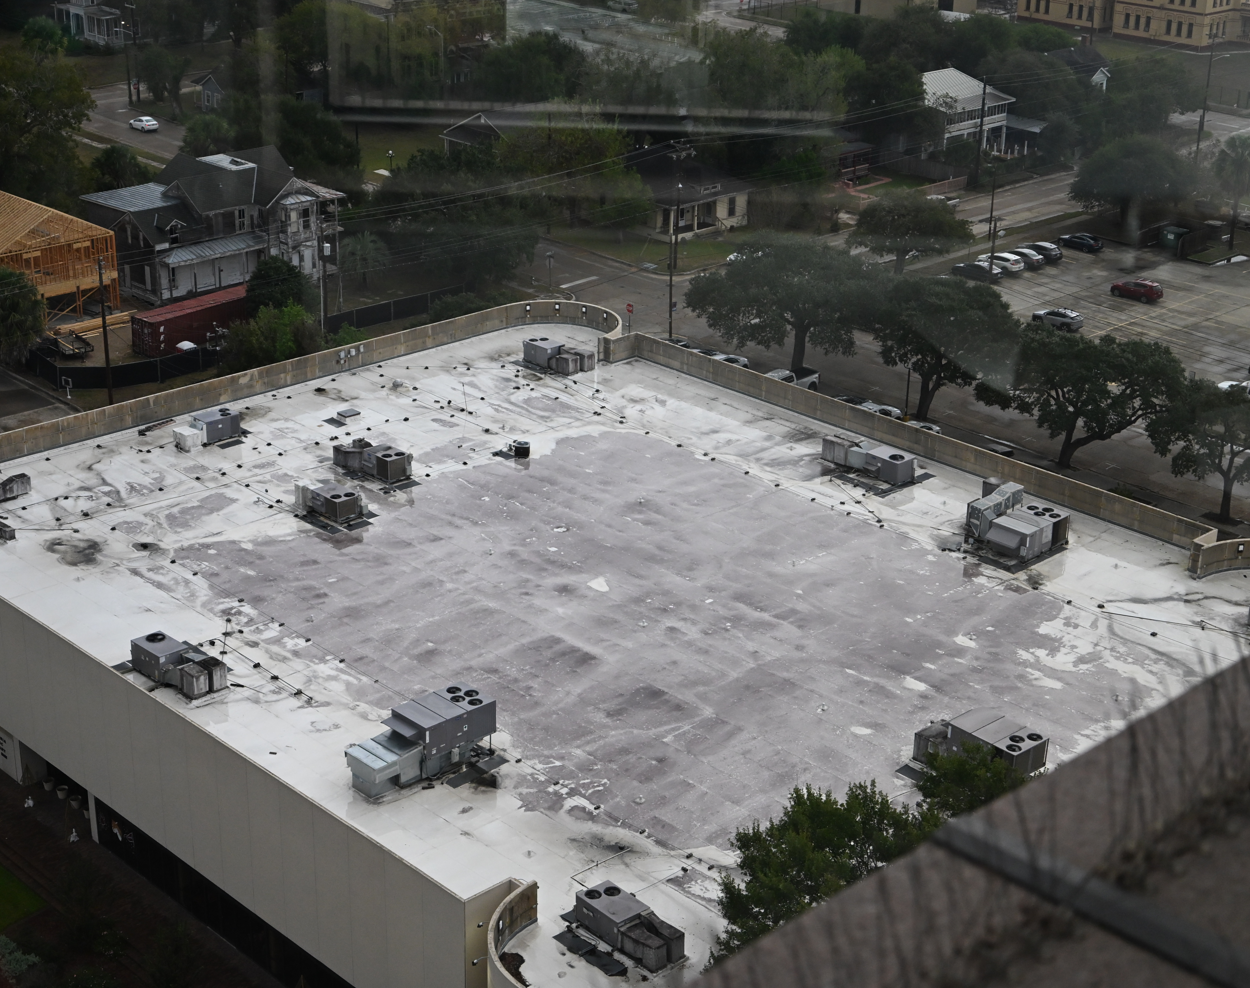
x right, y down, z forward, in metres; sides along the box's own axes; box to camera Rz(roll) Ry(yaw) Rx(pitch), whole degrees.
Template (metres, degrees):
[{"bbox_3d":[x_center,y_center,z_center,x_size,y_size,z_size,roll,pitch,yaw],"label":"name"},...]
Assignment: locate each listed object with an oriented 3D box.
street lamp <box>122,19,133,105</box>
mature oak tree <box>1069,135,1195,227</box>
[{"bbox_3d":[-58.356,-50.720,241.745,0.500,9.500,0.500,1,22,0],"label":"street lamp"},{"bbox_3d":[49.209,-30.227,200.150,12.200,9.000,12.000,1,23,0],"label":"mature oak tree"}]

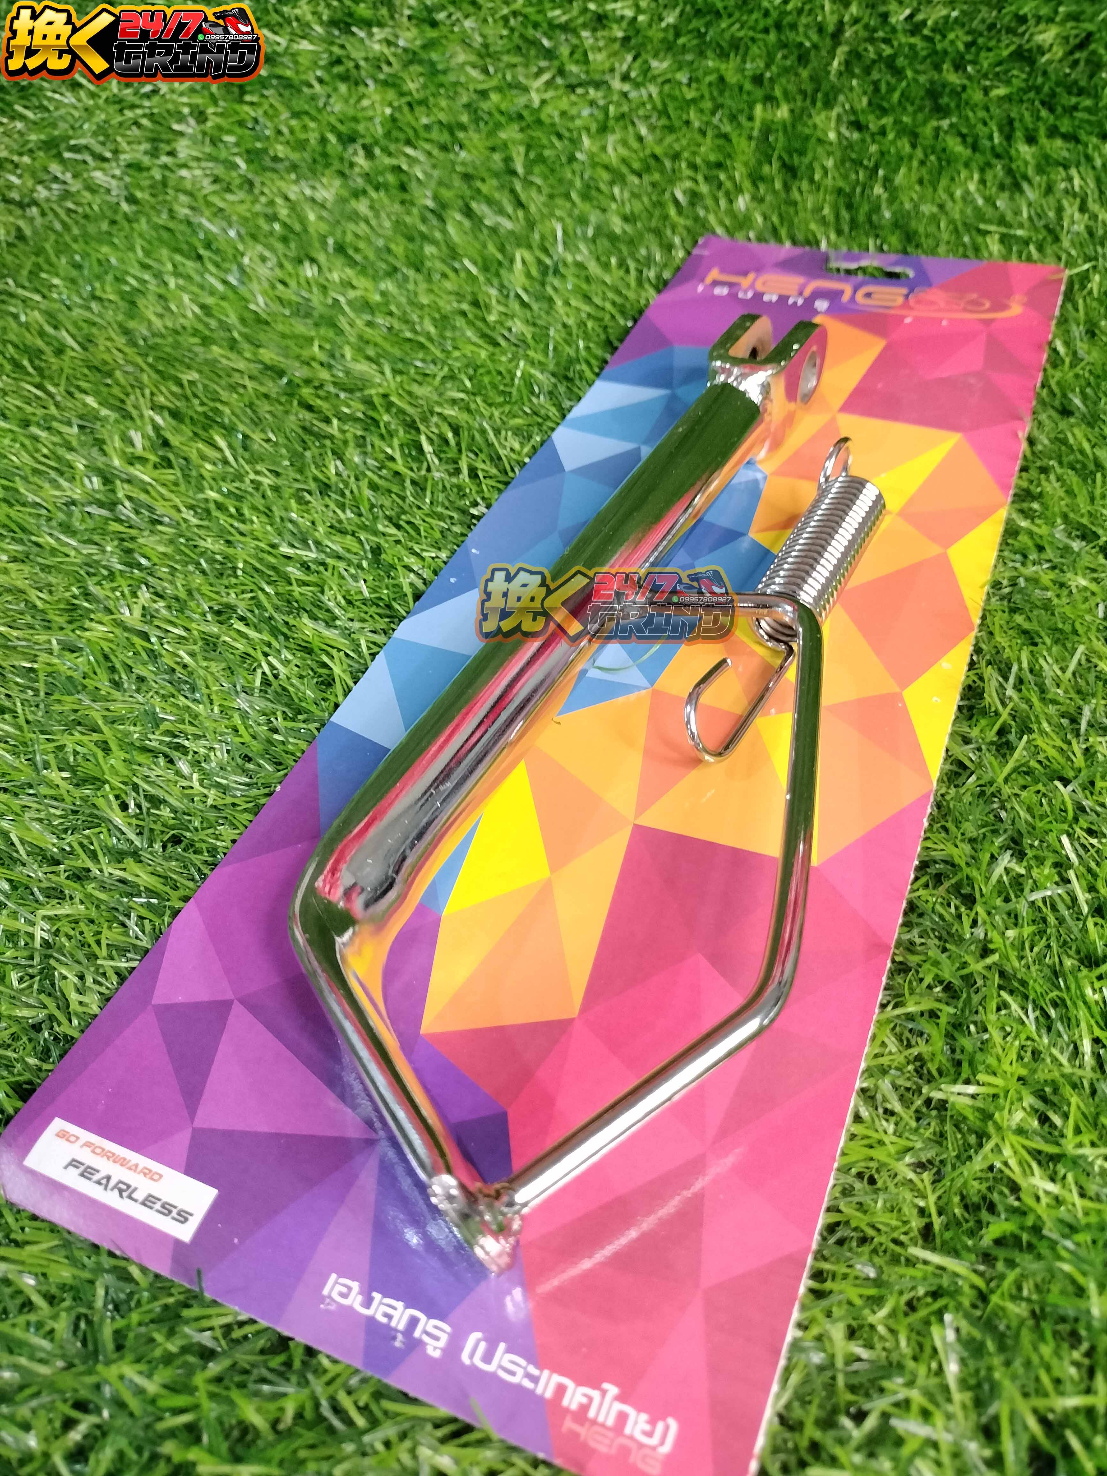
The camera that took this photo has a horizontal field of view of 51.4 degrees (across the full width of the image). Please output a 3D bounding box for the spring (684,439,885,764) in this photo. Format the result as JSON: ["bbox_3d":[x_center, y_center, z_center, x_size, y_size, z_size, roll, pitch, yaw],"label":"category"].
[{"bbox_3d":[0.052,-0.035,0.240,0.018,0.016,0.107,17,49,23],"label":"spring"}]

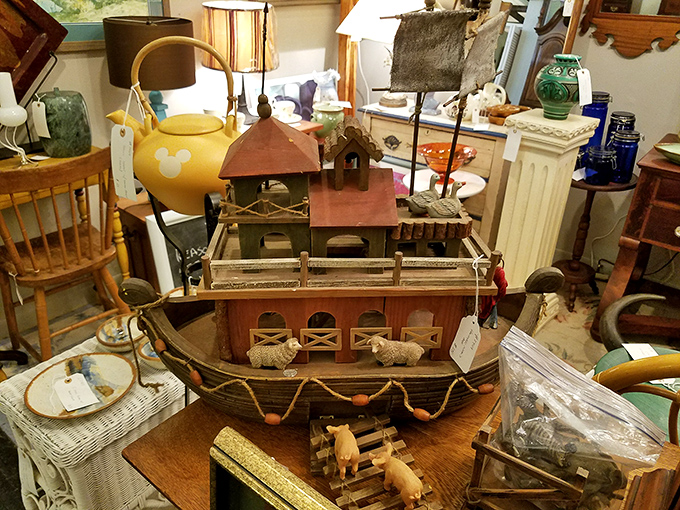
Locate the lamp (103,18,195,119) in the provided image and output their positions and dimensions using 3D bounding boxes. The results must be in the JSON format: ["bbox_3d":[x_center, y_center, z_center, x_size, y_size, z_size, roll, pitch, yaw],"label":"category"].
[{"bbox_3d":[-0.773,-0.664,2.163,0.345,0.600,0.345,2,28,0],"label":"lamp"}]

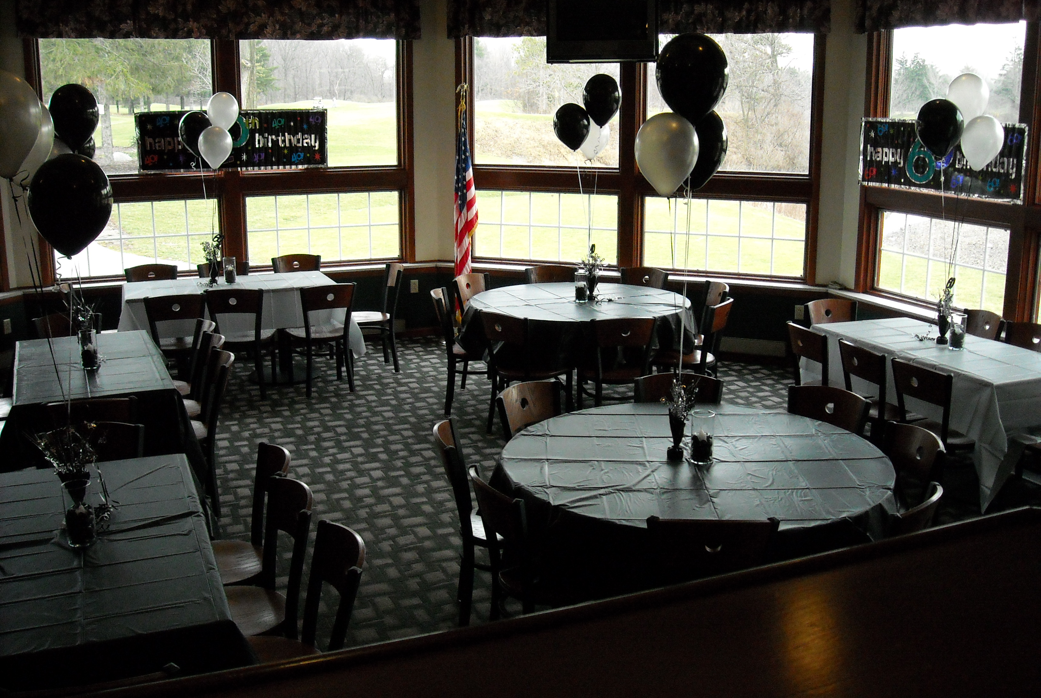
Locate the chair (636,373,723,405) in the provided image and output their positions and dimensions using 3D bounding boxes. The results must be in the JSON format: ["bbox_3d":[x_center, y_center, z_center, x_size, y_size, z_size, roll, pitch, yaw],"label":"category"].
[{"bbox_3d":[0.757,0.585,5.039,0.430,0.830,0.490,1,13,4],"label":"chair"}]

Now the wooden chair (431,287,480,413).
[{"bbox_3d":[-0.359,0.002,7.459,0.520,0.840,0.440,0,13,-2],"label":"wooden chair"}]

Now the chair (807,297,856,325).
[{"bbox_3d":[2.127,0.122,6.891,0.420,0.830,0.490,-4,14,-16],"label":"chair"}]

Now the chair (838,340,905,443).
[{"bbox_3d":[2.007,0.359,5.801,0.493,0.838,0.439,-4,14,-19],"label":"chair"}]

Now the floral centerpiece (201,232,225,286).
[{"bbox_3d":[-2.357,-0.699,8.070,0.190,0.430,0.190,0,13,0],"label":"floral centerpiece"}]

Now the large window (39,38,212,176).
[{"bbox_3d":[-3.290,-2.038,8.845,1.430,1.160,0.060,-5,14,-22],"label":"large window"}]

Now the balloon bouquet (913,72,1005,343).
[{"bbox_3d":[2.430,-0.778,5.932,0.530,1.580,0.450,6,14,22],"label":"balloon bouquet"}]

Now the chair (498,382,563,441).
[{"bbox_3d":[0.185,0.612,4.782,0.420,0.830,0.490,-12,17,-41],"label":"chair"}]

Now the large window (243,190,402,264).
[{"bbox_3d":[-1.750,-1.084,9.436,1.372,0.615,0.089,-5,14,-21],"label":"large window"}]

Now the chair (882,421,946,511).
[{"bbox_3d":[1.403,0.766,4.330,0.490,0.830,0.430,-3,13,-14],"label":"chair"}]

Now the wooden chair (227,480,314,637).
[{"bbox_3d":[-0.964,0.885,3.554,0.490,0.830,0.420,-7,15,-26],"label":"wooden chair"}]

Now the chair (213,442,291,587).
[{"bbox_3d":[-1.083,0.791,3.885,0.493,0.838,0.439,-6,14,-23],"label":"chair"}]

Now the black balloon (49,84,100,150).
[{"bbox_3d":[-2.326,-1.209,5.489,0.275,0.345,0.275,-6,14,-23],"label":"black balloon"}]

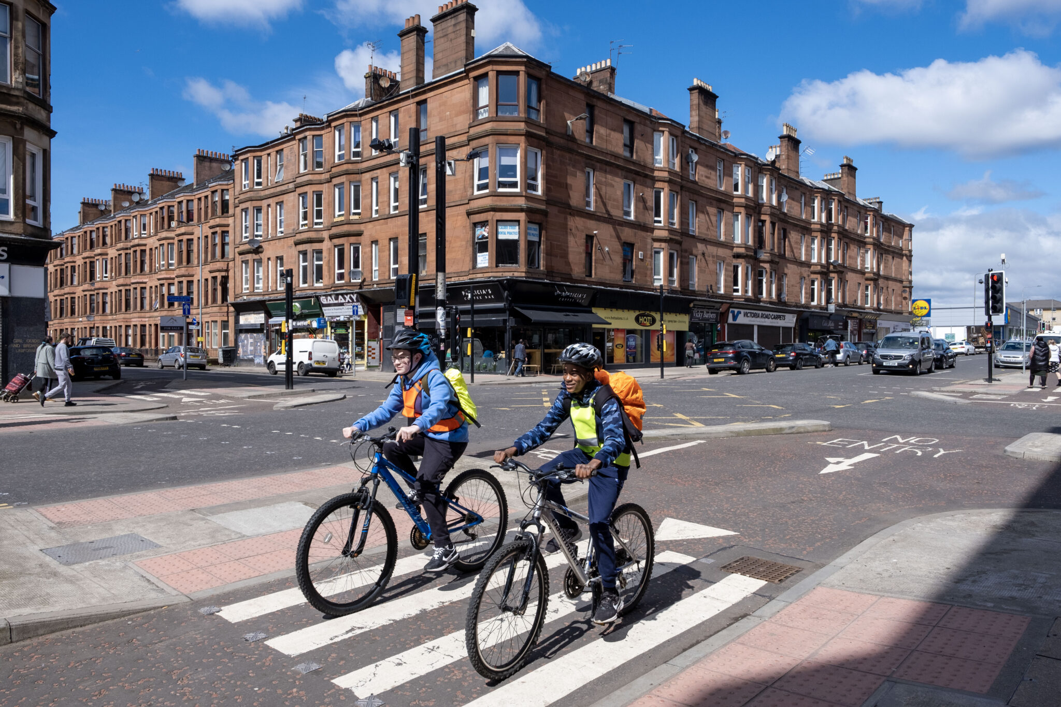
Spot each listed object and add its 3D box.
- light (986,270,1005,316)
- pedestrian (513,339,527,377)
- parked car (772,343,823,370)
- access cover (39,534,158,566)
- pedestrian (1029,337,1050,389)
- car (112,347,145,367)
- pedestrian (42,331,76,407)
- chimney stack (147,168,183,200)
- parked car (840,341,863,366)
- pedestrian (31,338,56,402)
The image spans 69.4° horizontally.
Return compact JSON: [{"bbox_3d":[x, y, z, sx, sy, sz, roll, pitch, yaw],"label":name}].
[{"bbox_3d":[15.172,-1.962,25.000,0.360,1.430,0.530,0,1,-34],"label":"light"},{"bbox_3d":[-0.485,0.195,34.500,0.520,1.680,0.480,0,0,42],"label":"pedestrian"},{"bbox_3d":[14.420,0.125,41.700,1.740,1.460,4.050,1,1,41],"label":"parked car"},{"bbox_3d":[-3.150,1.440,5.650,0.600,0.030,0.645,1,1,43],"label":"access cover"},{"bbox_3d":[16.250,0.322,24.500,0.560,1.650,0.360,1,1,37],"label":"pedestrian"},{"bbox_3d":[-29.900,0.240,56.300,4.550,1.430,1.790,0,0,44],"label":"car"},{"bbox_3d":[-11.193,0.384,18.200,0.700,1.740,0.480,0,1,-44],"label":"pedestrian"},{"bbox_3d":[-34.332,-15.632,72.572,0.750,3.050,3.150,0,0,43],"label":"chimney stack"},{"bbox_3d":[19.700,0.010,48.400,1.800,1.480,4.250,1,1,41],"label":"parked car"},{"bbox_3d":[-11.865,0.374,18.700,0.480,1.640,0.550,1,1,42],"label":"pedestrian"}]

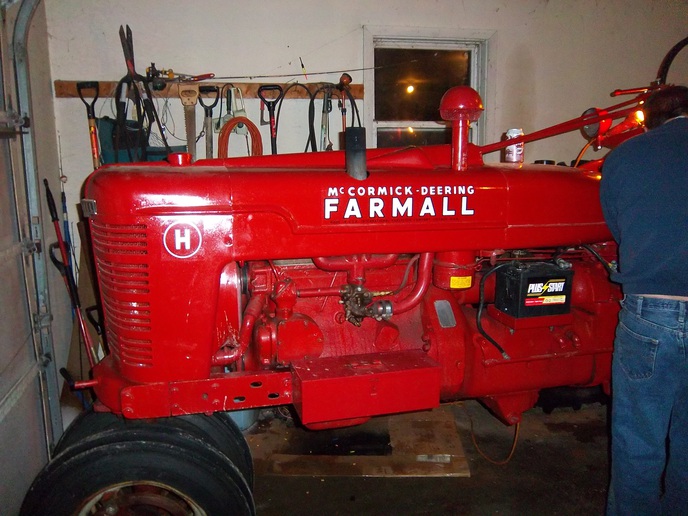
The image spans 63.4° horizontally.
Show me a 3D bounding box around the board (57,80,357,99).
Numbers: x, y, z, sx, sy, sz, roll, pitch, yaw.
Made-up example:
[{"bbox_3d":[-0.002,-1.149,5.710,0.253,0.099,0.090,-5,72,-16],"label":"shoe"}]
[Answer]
[{"bbox_3d":[-0.752,-0.979,3.264,1.765,0.089,0.028,-2,9,-8],"label":"board"}]

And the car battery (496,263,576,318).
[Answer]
[{"bbox_3d":[0.673,0.104,1.983,0.208,0.187,0.167,-3,10,-15],"label":"car battery"}]

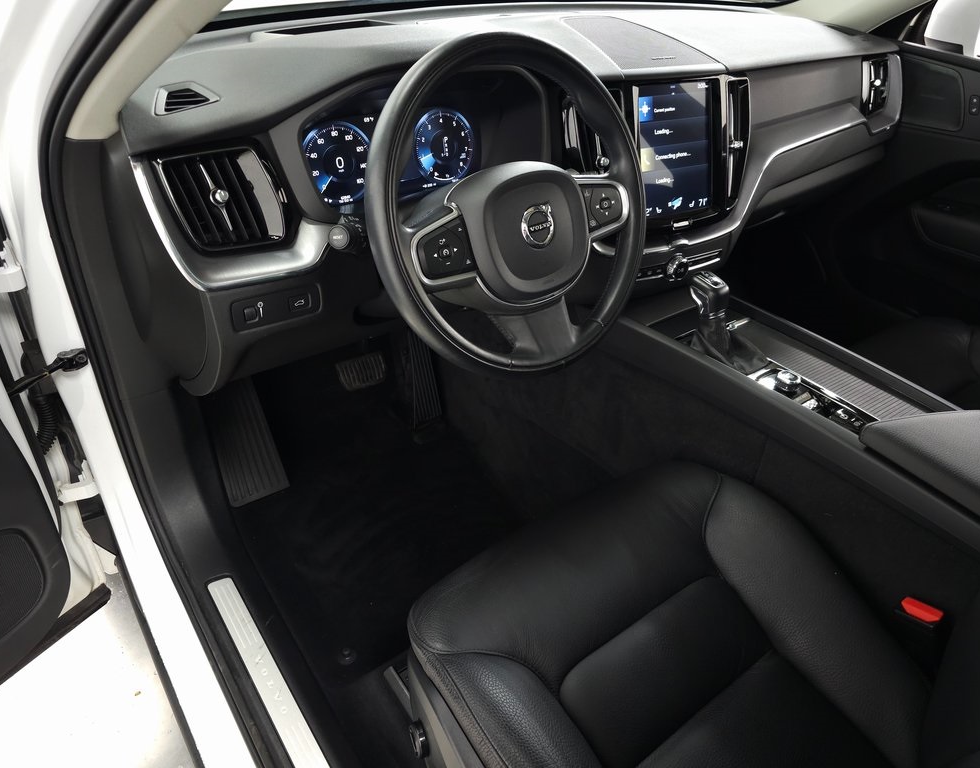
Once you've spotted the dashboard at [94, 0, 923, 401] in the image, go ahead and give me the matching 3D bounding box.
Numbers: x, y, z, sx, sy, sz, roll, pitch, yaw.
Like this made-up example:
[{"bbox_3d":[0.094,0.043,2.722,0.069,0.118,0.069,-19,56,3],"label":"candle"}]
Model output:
[{"bbox_3d":[0.158,-0.396,1.177,1.460,0.430,0.480,-21,41,-29],"label":"dashboard"}]

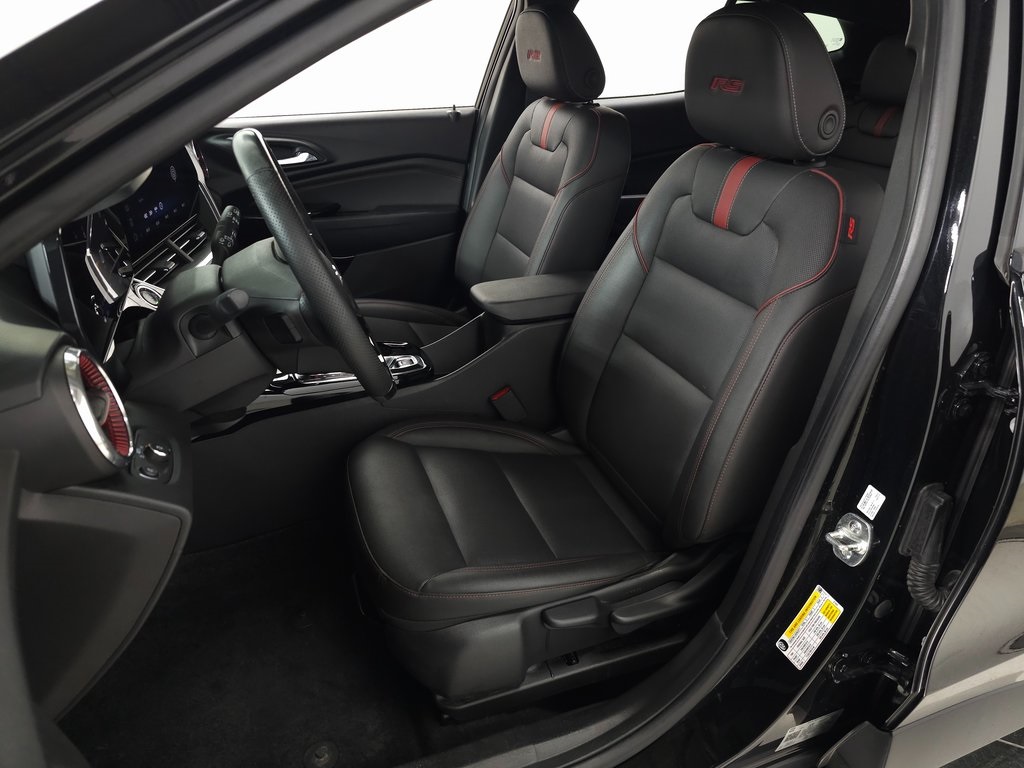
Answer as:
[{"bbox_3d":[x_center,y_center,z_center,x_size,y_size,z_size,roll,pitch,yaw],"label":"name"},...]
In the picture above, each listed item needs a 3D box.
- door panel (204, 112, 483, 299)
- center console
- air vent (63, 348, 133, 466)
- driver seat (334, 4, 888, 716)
[{"bbox_3d":[-0.529,-0.405,1.896,0.900,0.640,0.110,-10,31,-18],"label":"door panel"},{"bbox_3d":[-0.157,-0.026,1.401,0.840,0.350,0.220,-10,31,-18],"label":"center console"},{"bbox_3d":[-0.357,0.021,0.591,0.032,0.115,0.115,-21,34,-16],"label":"air vent"},{"bbox_3d":[0.103,-0.068,1.060,0.770,0.920,0.540,-10,31,-18],"label":"driver seat"}]

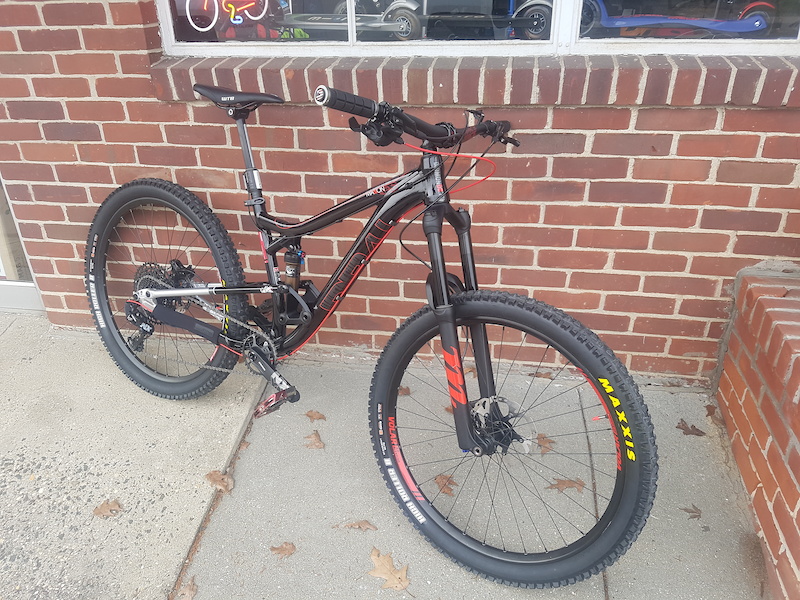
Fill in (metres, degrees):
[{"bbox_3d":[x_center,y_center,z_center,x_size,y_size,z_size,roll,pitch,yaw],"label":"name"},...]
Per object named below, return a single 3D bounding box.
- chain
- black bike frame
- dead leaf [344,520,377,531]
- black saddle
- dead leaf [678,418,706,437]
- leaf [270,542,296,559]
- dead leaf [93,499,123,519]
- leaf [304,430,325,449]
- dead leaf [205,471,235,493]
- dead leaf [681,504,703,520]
[{"bbox_3d":[-0.592,0.099,1.767,0.590,0.200,0.040,12,16,28],"label":"chain"},{"bbox_3d":[-0.075,-0.072,1.483,0.860,0.620,0.170,20,19,26],"label":"black bike frame"},{"bbox_3d":[-0.101,0.590,1.572,0.089,0.022,0.029,-2,34,1],"label":"dead leaf"},{"bbox_3d":[-0.415,-0.524,1.592,0.275,0.060,0.140,20,19,26],"label":"black saddle"},{"bbox_3d":[0.857,0.374,1.767,0.083,0.020,0.067,-2,34,1],"label":"dead leaf"},{"bbox_3d":[-0.296,0.637,1.530,0.067,0.020,0.043,-2,34,1],"label":"leaf"},{"bbox_3d":[-0.797,0.568,1.637,0.080,0.022,0.061,-2,34,1],"label":"dead leaf"},{"bbox_3d":[-0.256,0.418,1.802,0.060,0.020,0.067,-2,34,1],"label":"leaf"},{"bbox_3d":[-0.508,0.510,1.691,0.084,0.020,0.072,-2,34,1],"label":"dead leaf"},{"bbox_3d":[0.755,0.551,1.558,0.054,0.015,0.046,-2,34,1],"label":"dead leaf"}]

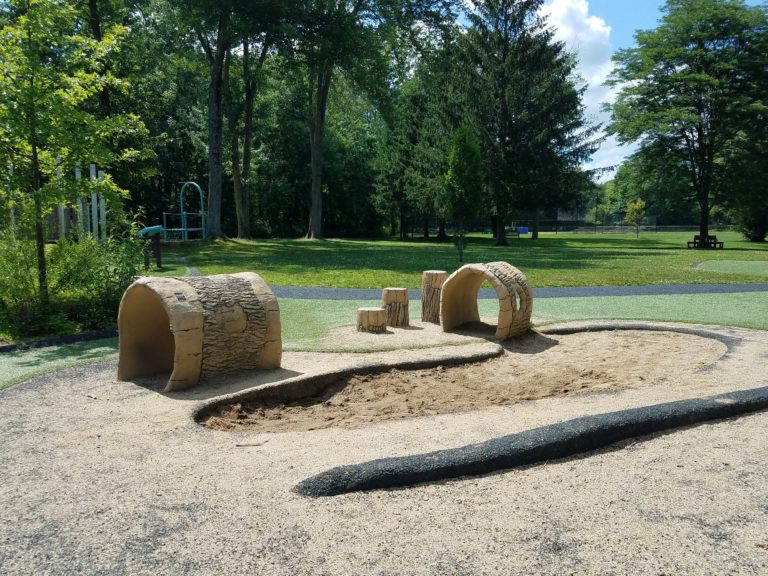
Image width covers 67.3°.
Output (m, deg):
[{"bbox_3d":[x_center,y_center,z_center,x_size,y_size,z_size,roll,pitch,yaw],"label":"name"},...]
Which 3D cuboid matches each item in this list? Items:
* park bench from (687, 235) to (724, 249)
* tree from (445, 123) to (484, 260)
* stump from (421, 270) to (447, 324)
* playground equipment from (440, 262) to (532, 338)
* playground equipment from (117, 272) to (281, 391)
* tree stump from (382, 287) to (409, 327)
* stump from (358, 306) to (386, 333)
[{"bbox_3d":[21.111,-3.012,37.781,2.100,0.820,1.900,3,7,29],"label":"park bench"},{"bbox_3d":[3.450,-4.120,24.850,1.650,6.000,1.650,0,6,0],"label":"tree"},{"bbox_3d":[0.815,0.148,9.540,0.410,0.845,0.410,0,6,0],"label":"stump"},{"bbox_3d":[1.550,0.143,8.640,1.060,1.040,1.020,5,8,36],"label":"playground equipment"},{"bbox_3d":[-1.960,0.390,6.200,1.000,1.060,1.360,5,8,40],"label":"playground equipment"},{"bbox_3d":[0.195,0.300,9.330,0.420,0.575,0.420,0,6,0],"label":"tree stump"},{"bbox_3d":[-0.180,0.495,8.850,0.440,0.310,0.440,0,6,0],"label":"stump"}]

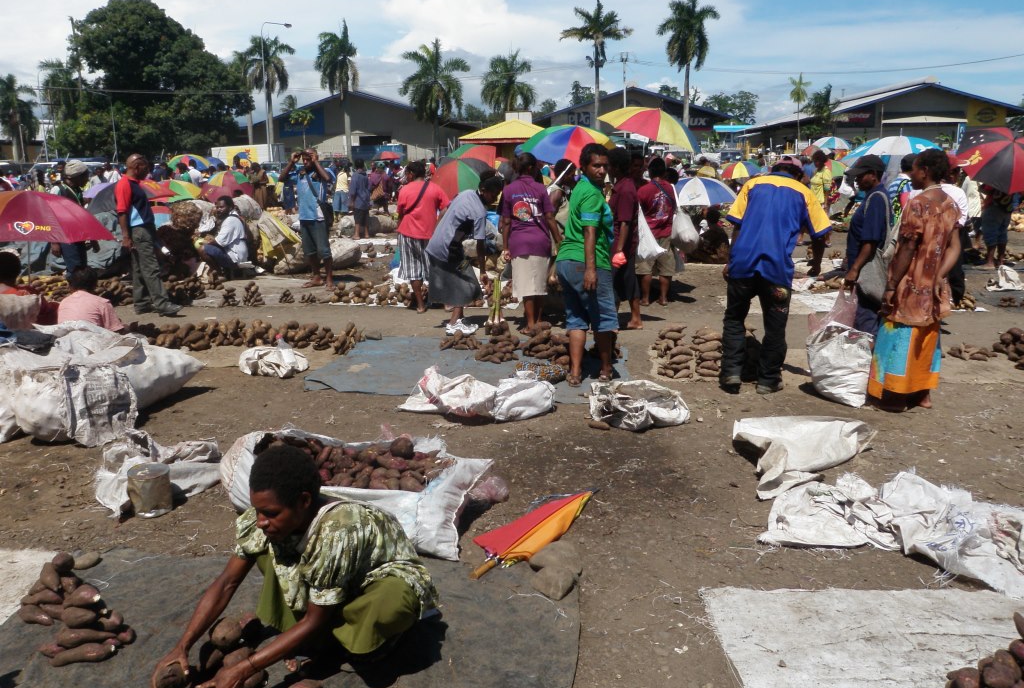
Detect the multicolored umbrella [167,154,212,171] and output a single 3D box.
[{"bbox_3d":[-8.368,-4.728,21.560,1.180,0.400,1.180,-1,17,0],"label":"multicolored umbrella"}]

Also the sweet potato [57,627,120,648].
[{"bbox_3d":[-1.325,0.919,2.592,0.195,0.055,0.060,0,12,3],"label":"sweet potato"}]

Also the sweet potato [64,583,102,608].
[{"bbox_3d":[-1.468,0.863,2.830,0.135,0.062,0.065,-5,13,-20],"label":"sweet potato"}]

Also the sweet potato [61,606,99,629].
[{"bbox_3d":[-1.439,0.910,2.755,0.133,0.068,0.070,-3,13,-13],"label":"sweet potato"}]

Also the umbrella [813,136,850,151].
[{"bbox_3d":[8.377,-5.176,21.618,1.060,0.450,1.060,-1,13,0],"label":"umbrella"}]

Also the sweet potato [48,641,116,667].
[{"bbox_3d":[-1.388,1.004,2.684,0.205,0.058,0.058,-5,13,-14],"label":"sweet potato"}]

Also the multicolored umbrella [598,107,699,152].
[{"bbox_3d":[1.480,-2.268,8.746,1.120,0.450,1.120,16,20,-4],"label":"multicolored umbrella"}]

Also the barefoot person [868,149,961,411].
[{"bbox_3d":[2.519,-0.395,5.078,0.480,1.558,0.360,-9,15,-30],"label":"barefoot person"}]

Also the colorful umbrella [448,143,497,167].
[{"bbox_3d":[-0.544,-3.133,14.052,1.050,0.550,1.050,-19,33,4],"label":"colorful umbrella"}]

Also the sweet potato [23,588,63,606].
[{"bbox_3d":[-1.669,0.901,2.945,0.150,0.055,0.060,-5,13,-14],"label":"sweet potato"}]

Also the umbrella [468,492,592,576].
[{"bbox_3d":[0.128,0.754,3.542,0.290,0.140,0.972,9,16,34],"label":"umbrella"}]

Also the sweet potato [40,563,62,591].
[{"bbox_3d":[-1.663,0.840,2.991,0.068,0.062,0.130,-13,44,-42],"label":"sweet potato"}]

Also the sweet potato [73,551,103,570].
[{"bbox_3d":[-1.672,0.854,3.258,0.055,0.052,0.125,7,15,29],"label":"sweet potato"}]

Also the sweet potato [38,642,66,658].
[{"bbox_3d":[-1.459,0.981,2.665,0.155,0.062,0.065,-1,13,-6],"label":"sweet potato"}]

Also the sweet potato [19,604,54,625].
[{"bbox_3d":[-1.685,0.960,2.935,0.145,0.055,0.058,4,14,23],"label":"sweet potato"}]

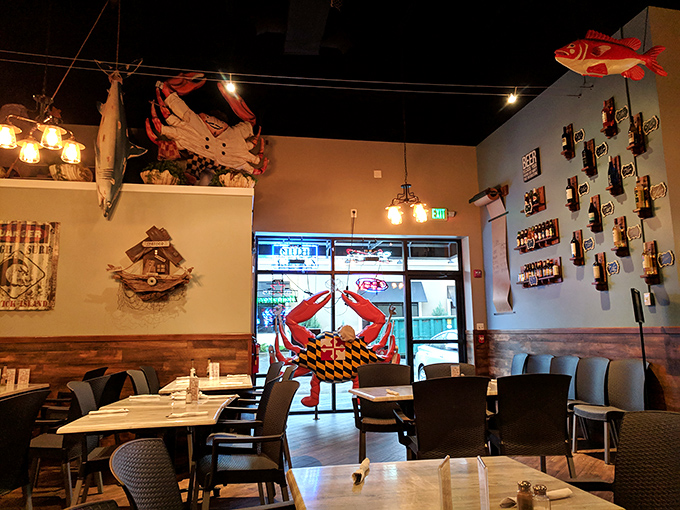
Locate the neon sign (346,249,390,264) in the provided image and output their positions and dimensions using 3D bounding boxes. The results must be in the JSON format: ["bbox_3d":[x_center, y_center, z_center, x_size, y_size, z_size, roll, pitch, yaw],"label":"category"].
[{"bbox_3d":[0.454,0.023,8.100,0.730,0.270,0.090,1,-9,-10],"label":"neon sign"}]

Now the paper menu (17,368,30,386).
[{"bbox_3d":[-2.921,1.134,4.710,0.102,0.162,0.030,1,-9,-10],"label":"paper menu"}]

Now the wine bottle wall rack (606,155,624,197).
[{"bbox_3d":[2.811,-0.806,5.281,0.098,0.415,0.145,1,-9,-10],"label":"wine bottle wall rack"}]

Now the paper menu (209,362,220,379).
[{"bbox_3d":[-1.282,1.191,5.229,0.102,0.162,0.030,1,-9,-10],"label":"paper menu"}]

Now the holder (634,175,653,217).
[{"bbox_3d":[3.010,-0.581,5.066,0.130,0.430,0.120,1,-9,-11],"label":"holder"}]

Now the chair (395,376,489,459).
[{"bbox_3d":[0.651,1.244,3.300,0.570,0.910,0.600,1,-9,-11],"label":"chair"}]

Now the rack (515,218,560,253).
[{"bbox_3d":[2.643,-0.231,6.923,0.120,0.320,0.970,1,-9,-10],"label":"rack"}]

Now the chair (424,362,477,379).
[{"bbox_3d":[1.080,1.437,4.502,0.560,0.900,0.580,1,-9,-10],"label":"chair"}]

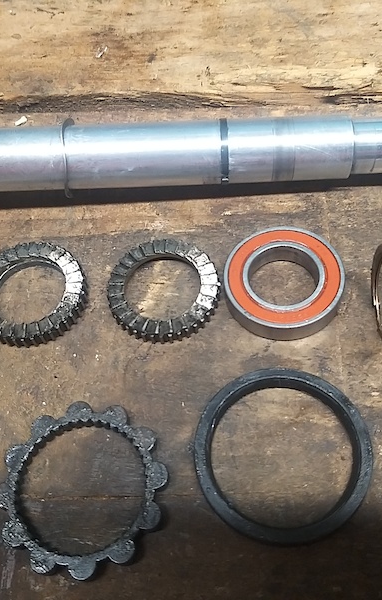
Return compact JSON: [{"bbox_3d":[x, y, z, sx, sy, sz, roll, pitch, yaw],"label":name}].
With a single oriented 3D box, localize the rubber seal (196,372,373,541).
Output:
[{"bbox_3d":[0.020,0.034,0.140,0.039,0.005,0.039,-3,60,5],"label":"rubber seal"}]

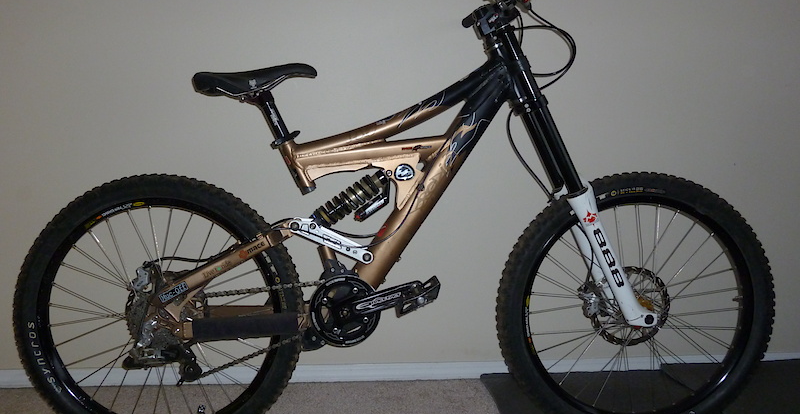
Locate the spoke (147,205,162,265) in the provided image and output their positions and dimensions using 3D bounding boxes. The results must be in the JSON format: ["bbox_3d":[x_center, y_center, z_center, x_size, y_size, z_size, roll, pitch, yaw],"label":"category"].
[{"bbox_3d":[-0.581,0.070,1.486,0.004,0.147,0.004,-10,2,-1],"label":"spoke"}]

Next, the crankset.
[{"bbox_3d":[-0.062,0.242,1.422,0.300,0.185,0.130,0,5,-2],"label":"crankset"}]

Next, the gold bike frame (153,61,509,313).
[{"bbox_3d":[-0.158,-0.035,1.494,0.865,0.640,0.160,0,5,-2],"label":"gold bike frame"}]

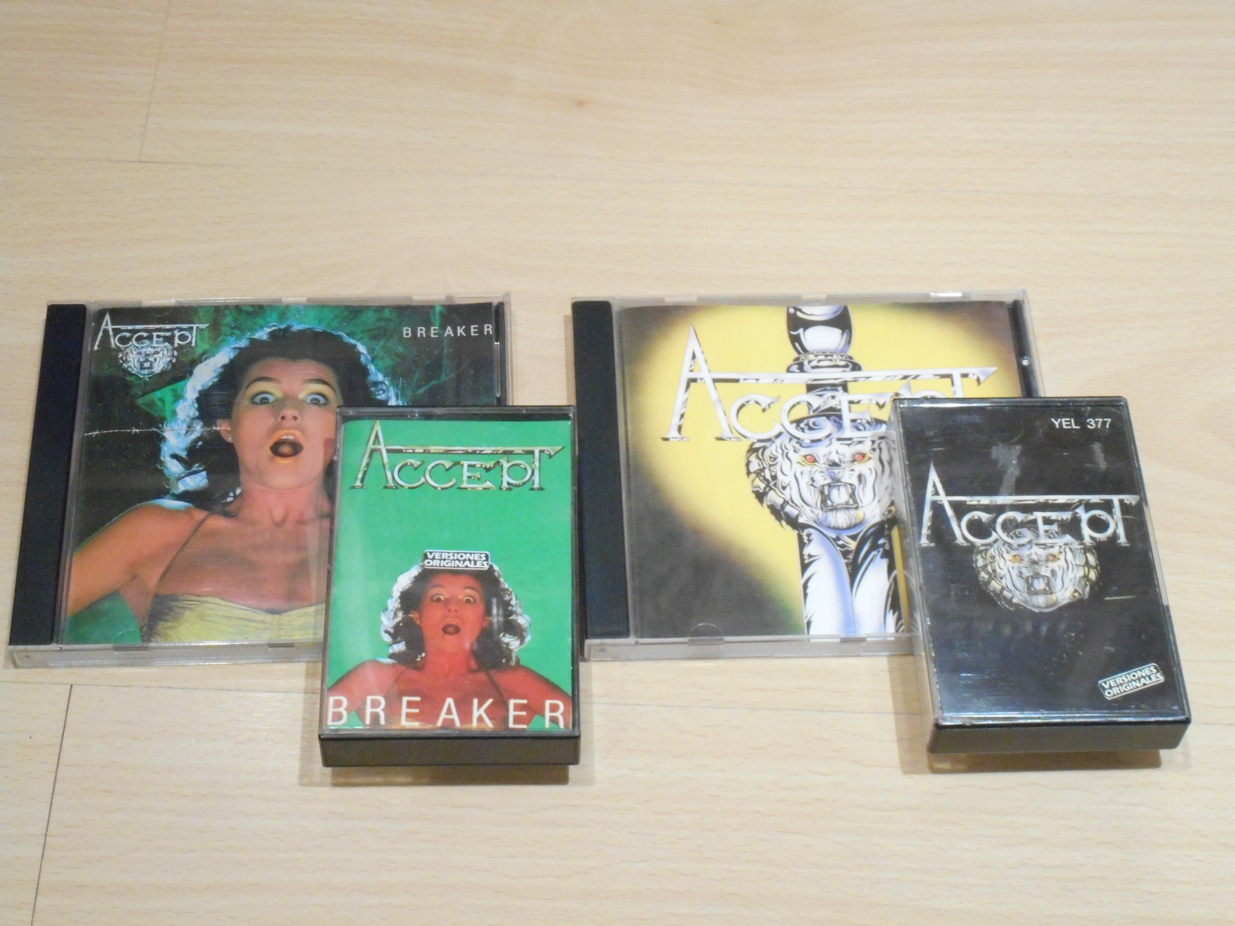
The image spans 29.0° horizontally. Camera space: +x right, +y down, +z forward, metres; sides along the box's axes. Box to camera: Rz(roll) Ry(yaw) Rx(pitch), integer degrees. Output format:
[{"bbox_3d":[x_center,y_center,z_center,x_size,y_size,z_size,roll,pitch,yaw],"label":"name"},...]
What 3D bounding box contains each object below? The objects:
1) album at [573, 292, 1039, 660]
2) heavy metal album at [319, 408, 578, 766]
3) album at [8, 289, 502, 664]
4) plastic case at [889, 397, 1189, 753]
[{"bbox_3d":[0.059,0.001,0.715,0.142,0.010,0.124,-1,55,-3],"label":"album"},{"bbox_3d":[-0.046,0.033,0.673,0.070,0.017,0.109,0,55,-2],"label":"heavy metal album"},{"bbox_3d":[-0.102,0.003,0.709,0.142,0.010,0.124,-1,55,-3],"label":"album"},{"bbox_3d":[0.118,0.030,0.680,0.070,0.017,0.109,-1,55,-2],"label":"plastic case"}]

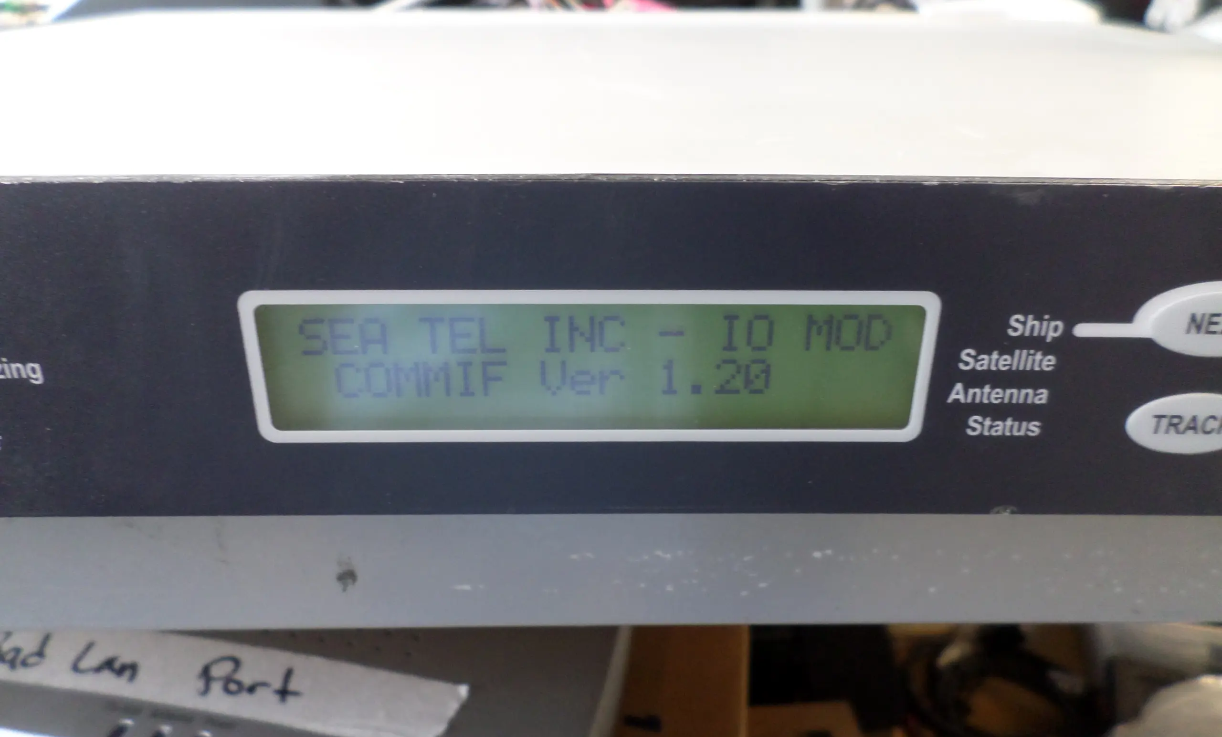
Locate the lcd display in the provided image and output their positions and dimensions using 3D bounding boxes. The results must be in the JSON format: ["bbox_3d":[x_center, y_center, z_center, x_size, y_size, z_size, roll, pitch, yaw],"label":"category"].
[{"bbox_3d":[-0.002,-0.001,0.111,0.085,0.021,0.006,0,23,-1],"label":"lcd display"}]

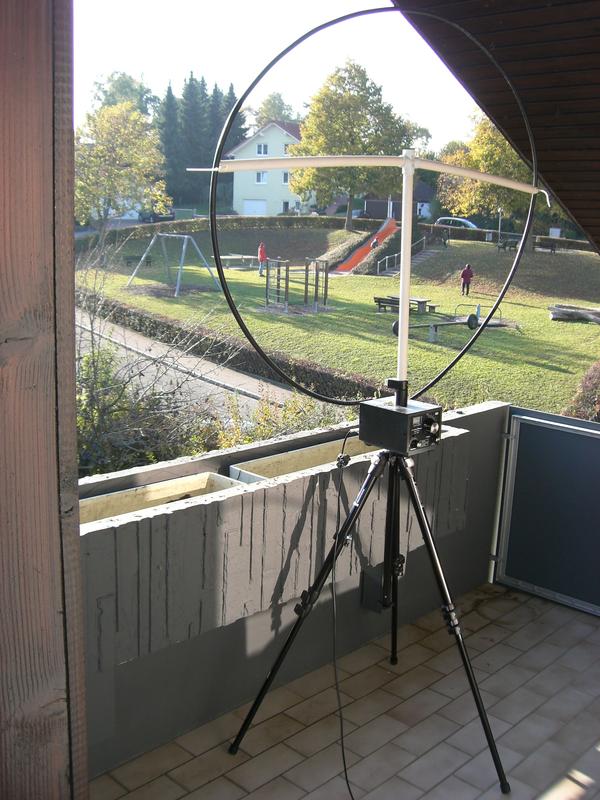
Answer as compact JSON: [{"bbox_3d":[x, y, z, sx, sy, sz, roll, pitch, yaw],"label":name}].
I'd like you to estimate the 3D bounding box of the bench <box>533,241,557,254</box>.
[{"bbox_3d":[15.034,-9.359,54.000,1.600,0.820,0.650,7,13,20],"label":"bench"}]

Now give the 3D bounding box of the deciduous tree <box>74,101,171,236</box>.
[{"bbox_3d":[-11.406,-14.296,54.000,7.000,8.400,6.800,2,12,0],"label":"deciduous tree"}]

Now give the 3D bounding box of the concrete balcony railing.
[{"bbox_3d":[0.037,0.607,3.312,0.439,0.882,2.499,14,17,43],"label":"concrete balcony railing"}]

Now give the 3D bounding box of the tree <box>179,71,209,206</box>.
[{"bbox_3d":[-12.127,-29.777,100.000,3.800,15.000,3.800,2,12,0],"label":"tree"}]

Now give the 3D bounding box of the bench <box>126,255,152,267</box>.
[{"bbox_3d":[-9.011,-7.784,49.000,1.550,0.750,0.650,0,13,-11],"label":"bench"}]

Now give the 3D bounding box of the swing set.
[{"bbox_3d":[-5.441,-5.971,37.986,2.700,2.360,4.400,-6,15,-35],"label":"swing set"}]

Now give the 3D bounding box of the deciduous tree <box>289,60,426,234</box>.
[{"bbox_3d":[3.930,-16.841,58.000,9.000,11.000,9.000,2,12,0],"label":"deciduous tree"}]

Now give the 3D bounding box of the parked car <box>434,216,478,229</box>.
[{"bbox_3d":[11.770,-12.608,64.000,4.200,1.480,1.750,6,13,16],"label":"parked car"}]

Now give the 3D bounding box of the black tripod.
[{"bbox_3d":[0.291,0.617,3.023,0.904,1.000,0.751,4,12,10],"label":"black tripod"}]

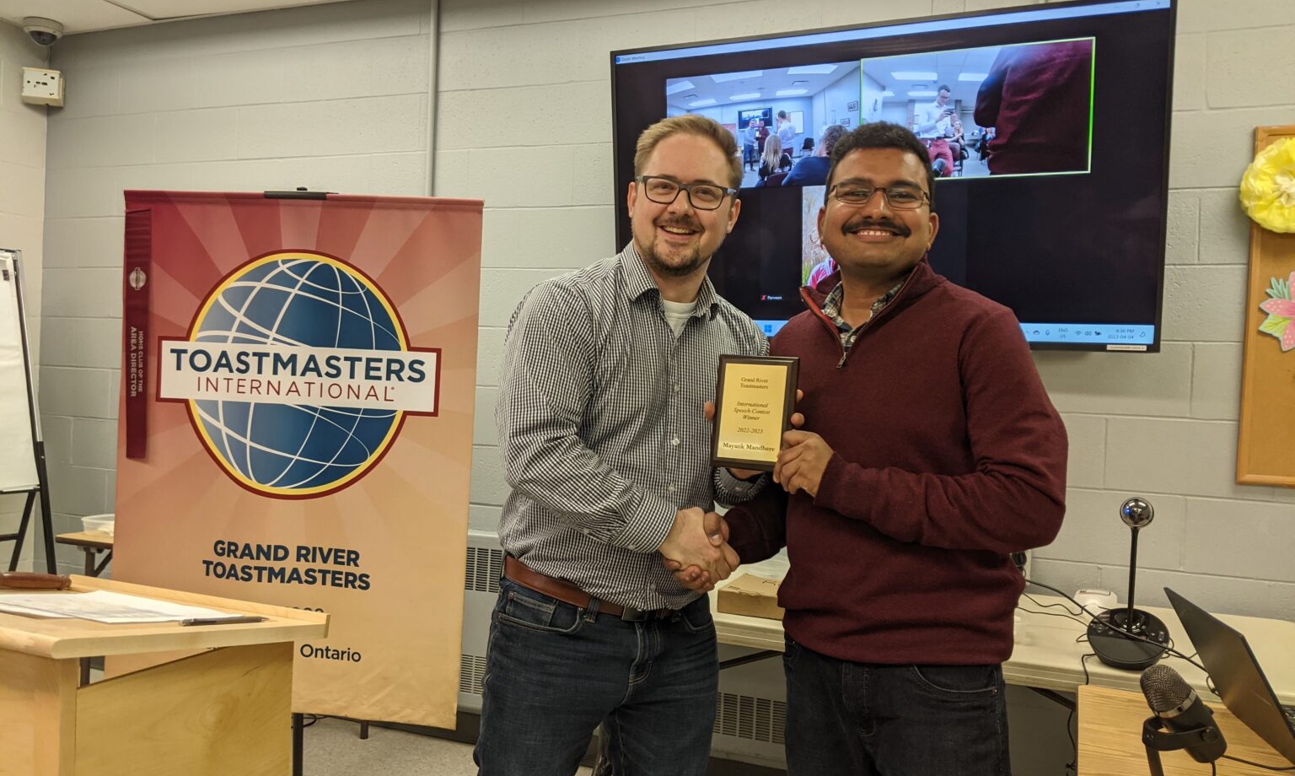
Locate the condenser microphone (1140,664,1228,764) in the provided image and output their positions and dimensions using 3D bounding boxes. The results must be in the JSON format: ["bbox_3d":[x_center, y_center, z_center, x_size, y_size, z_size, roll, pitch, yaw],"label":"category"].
[{"bbox_3d":[0.758,0.461,1.429,0.064,0.141,0.062,-32,-8,12],"label":"condenser microphone"}]

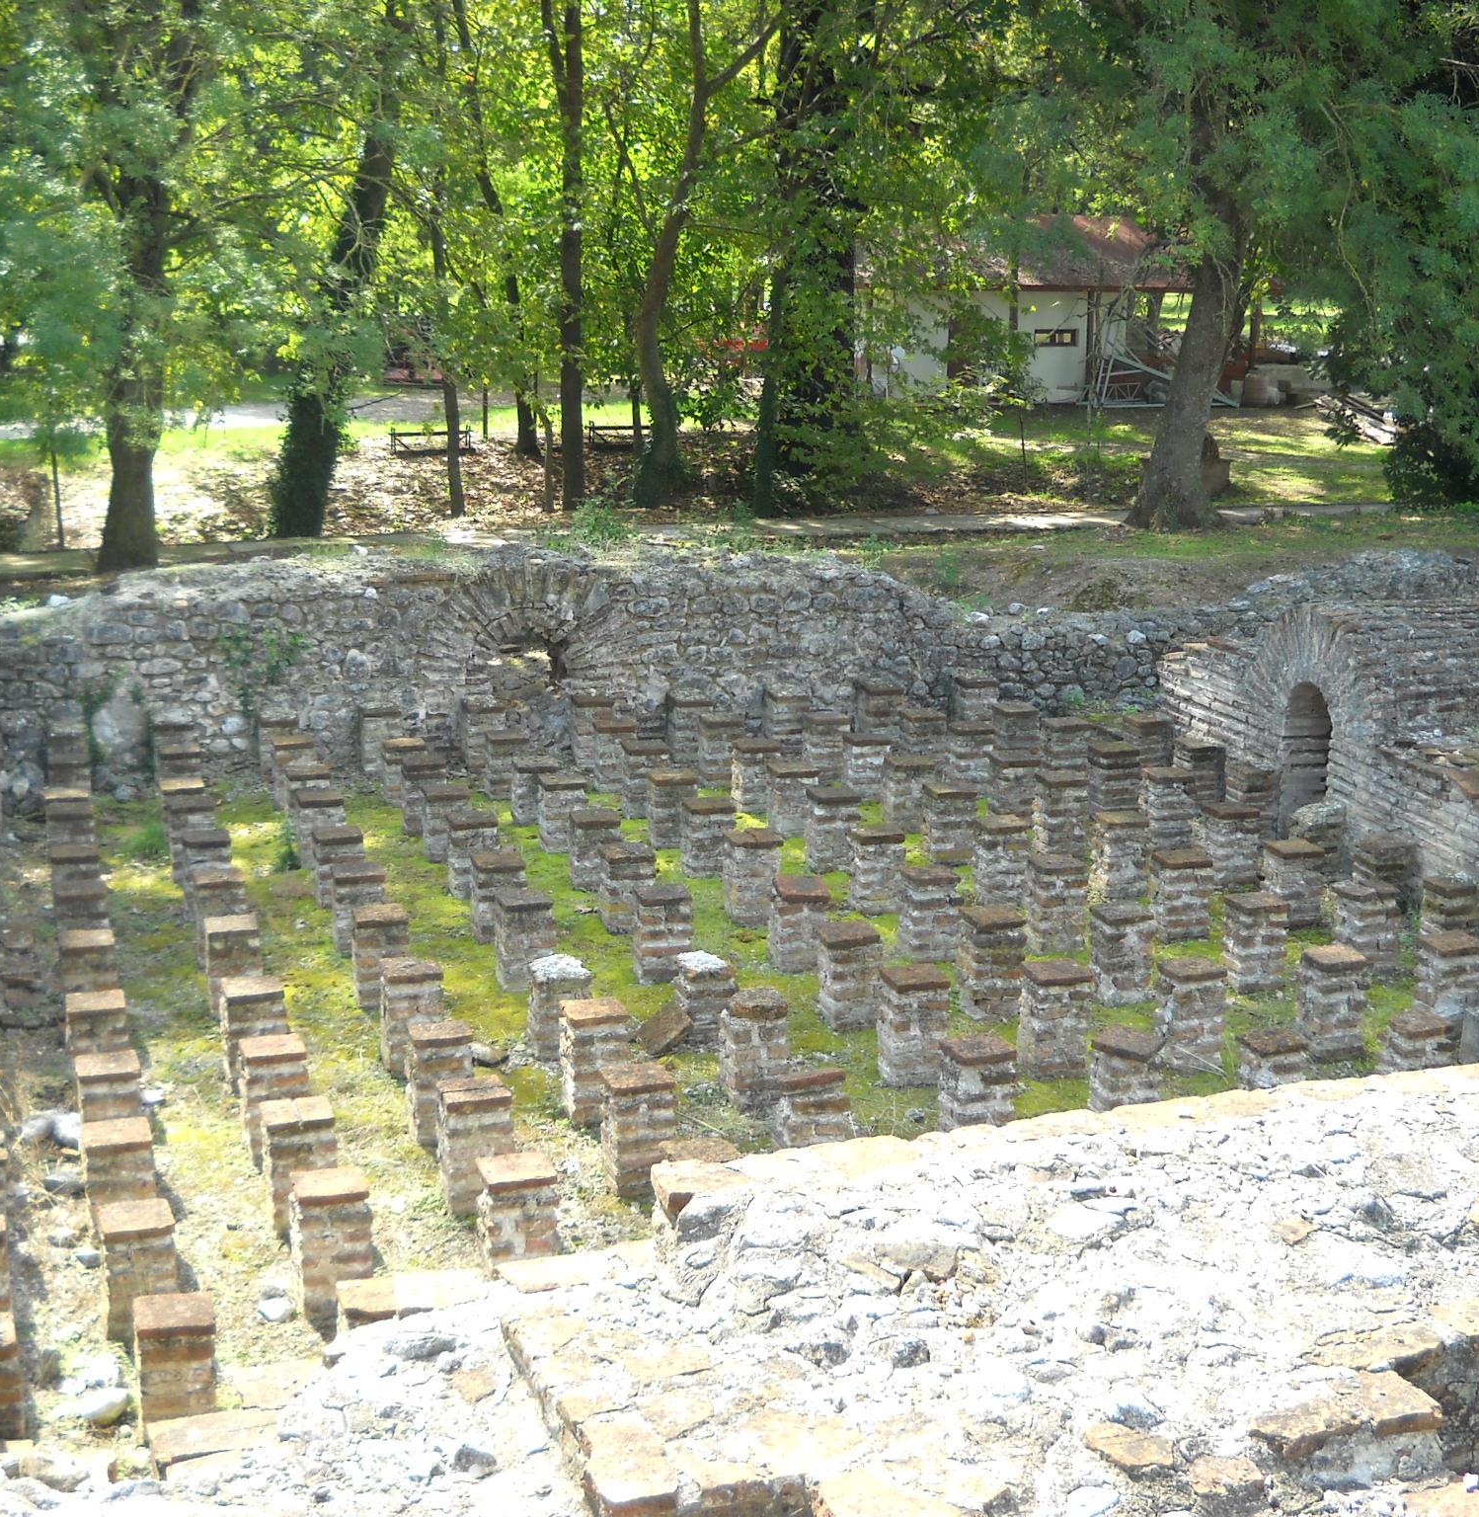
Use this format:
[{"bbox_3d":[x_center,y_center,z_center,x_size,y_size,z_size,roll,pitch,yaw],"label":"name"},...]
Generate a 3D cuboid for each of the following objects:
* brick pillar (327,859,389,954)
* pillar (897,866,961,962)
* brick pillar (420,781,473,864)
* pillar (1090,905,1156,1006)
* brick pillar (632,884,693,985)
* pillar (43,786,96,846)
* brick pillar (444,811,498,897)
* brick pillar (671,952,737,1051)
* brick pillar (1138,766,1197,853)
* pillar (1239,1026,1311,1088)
[{"bbox_3d":[-2.427,0.941,15.213,0.311,0.517,0.311,-4,15,-17],"label":"brick pillar"},{"bbox_3d":[1.150,0.932,14.486,0.300,0.504,0.280,-3,16,-17],"label":"pillar"},{"bbox_3d":[-1.988,0.446,16.262,0.307,0.476,0.290,-3,15,-17],"label":"brick pillar"},{"bbox_3d":[2.620,1.365,16.559,0.331,0.588,0.331,-3,16,-17],"label":"pillar"},{"bbox_3d":[-0.456,1.053,14.366,0.301,0.507,0.292,-4,14,-17],"label":"brick pillar"},{"bbox_3d":[-4.380,0.545,15.699,0.307,0.528,0.290,-3,15,-17],"label":"pillar"},{"bbox_3d":[-2.057,0.765,18.464,0.331,0.607,0.331,-3,16,-17],"label":"brick pillar"},{"bbox_3d":[-0.198,1.327,13.138,0.295,0.437,0.286,-3,16,-17],"label":"brick pillar"},{"bbox_3d":[3.012,0.347,16.829,0.302,0.504,0.278,-3,16,-17],"label":"brick pillar"},{"bbox_3d":[2.653,1.642,11.960,0.277,0.490,0.268,-3,16,-17],"label":"pillar"}]

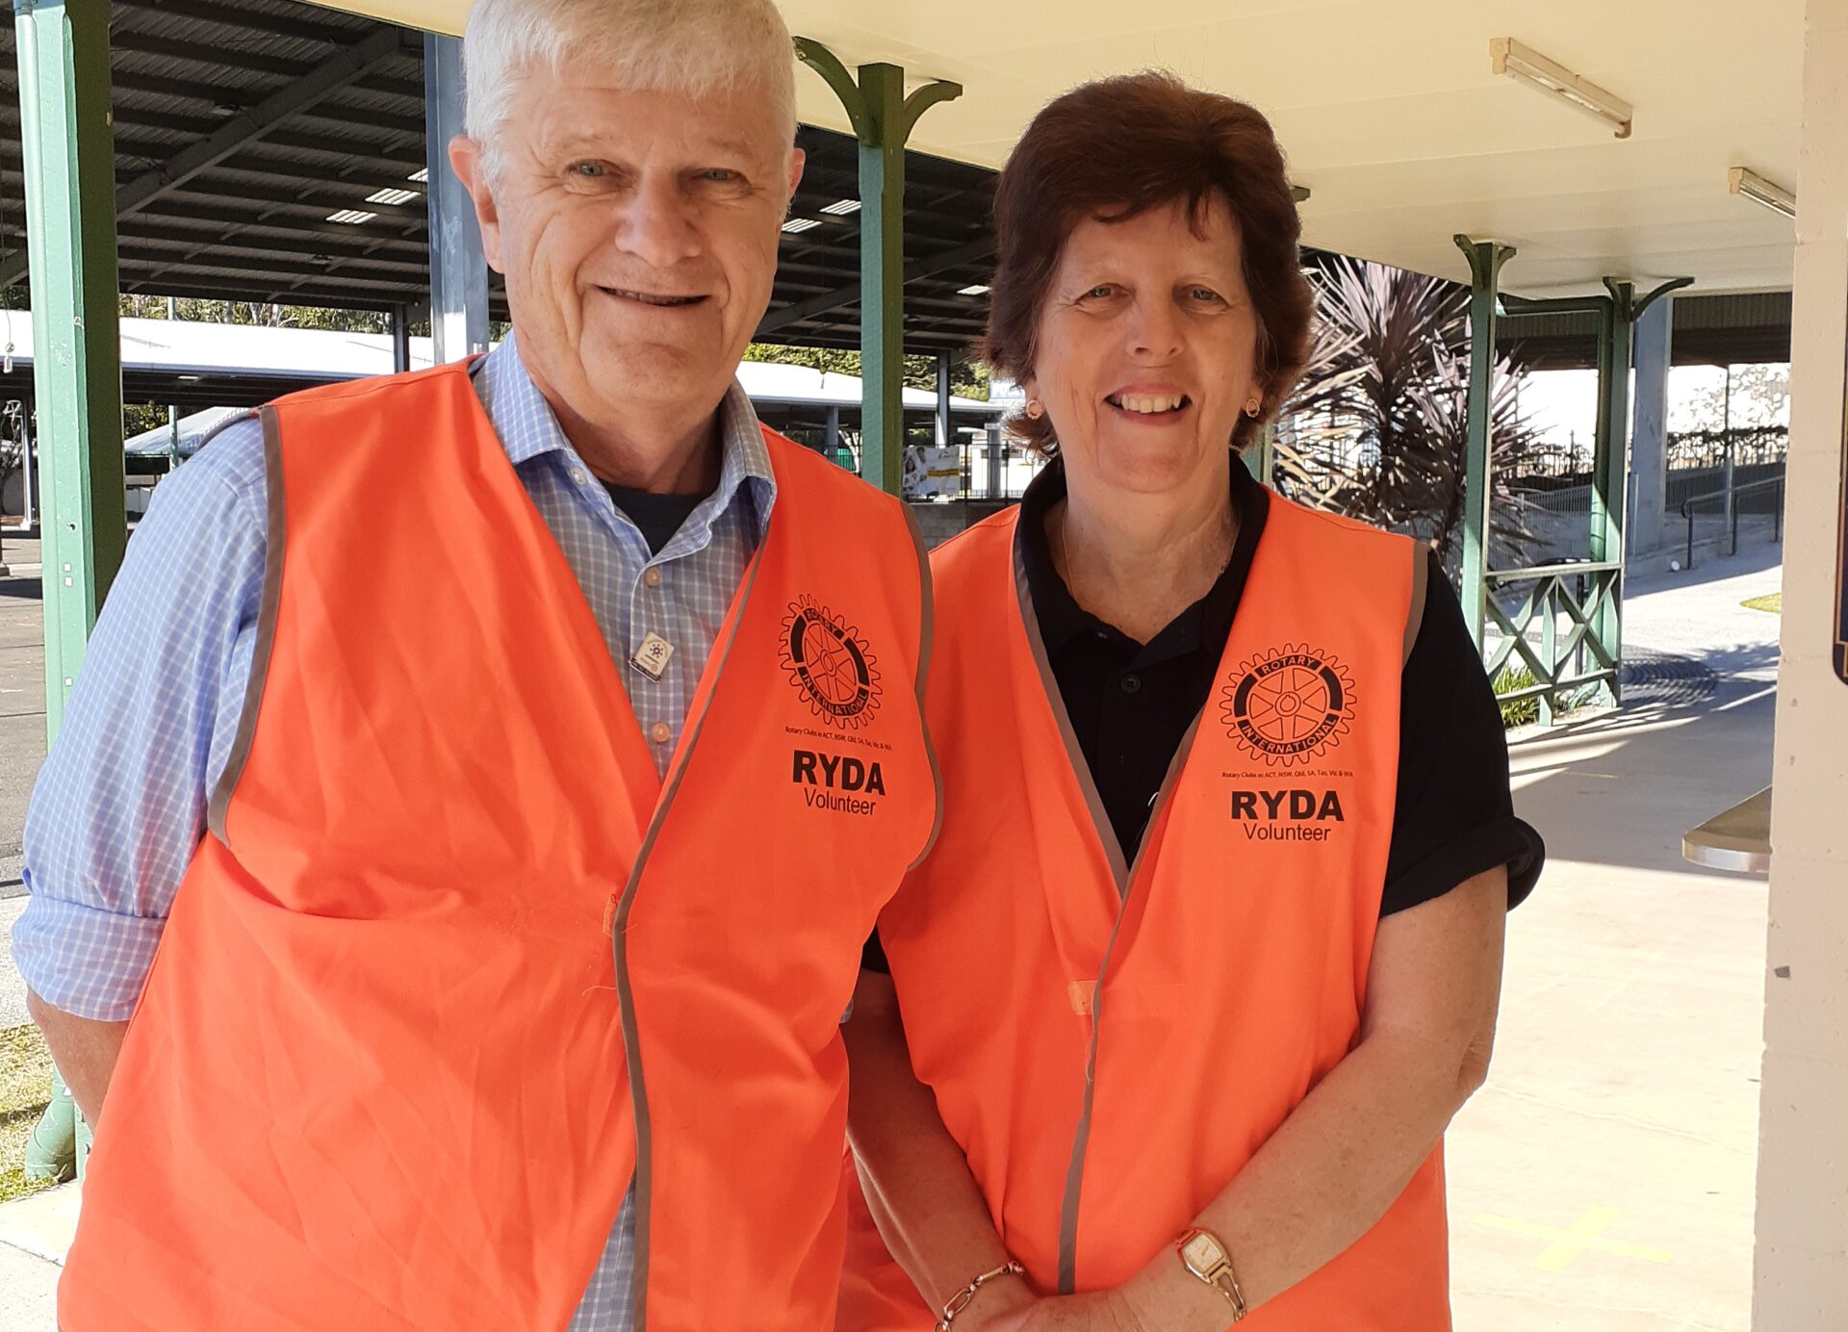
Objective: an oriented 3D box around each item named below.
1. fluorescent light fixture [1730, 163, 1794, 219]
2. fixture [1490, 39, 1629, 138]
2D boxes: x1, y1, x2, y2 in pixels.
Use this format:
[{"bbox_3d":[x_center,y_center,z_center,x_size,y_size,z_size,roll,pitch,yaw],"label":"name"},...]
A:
[{"bbox_3d":[3.587,-1.967,8.123,0.052,0.100,1.230,4,7,36],"label":"fluorescent light fixture"},{"bbox_3d":[1.981,-1.762,5.910,0.052,0.100,1.230,4,7,36],"label":"fixture"}]

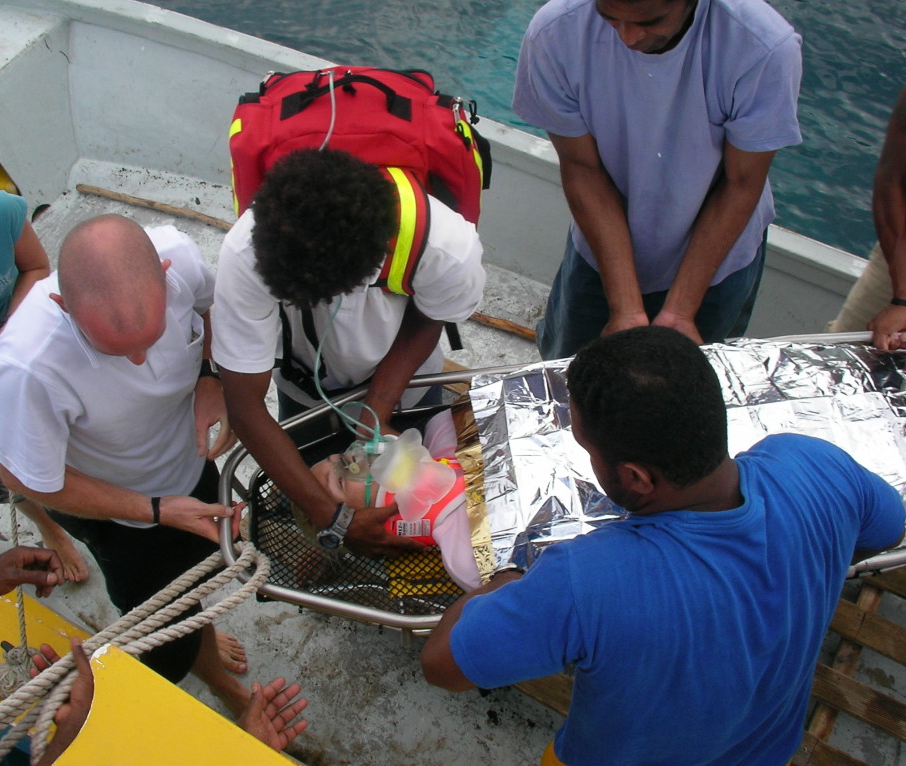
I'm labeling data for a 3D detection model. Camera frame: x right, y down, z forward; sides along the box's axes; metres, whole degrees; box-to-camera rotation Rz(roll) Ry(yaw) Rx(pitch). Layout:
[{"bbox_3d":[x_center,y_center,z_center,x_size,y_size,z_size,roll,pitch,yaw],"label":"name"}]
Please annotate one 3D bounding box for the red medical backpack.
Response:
[{"bbox_3d":[-0.171,-0.411,2.247,0.490,0.490,0.240,0,72,-1],"label":"red medical backpack"}]

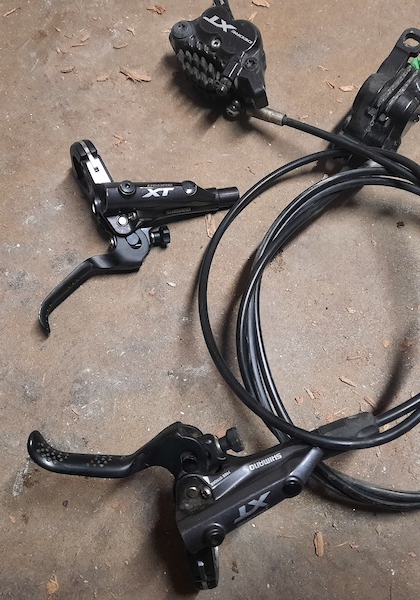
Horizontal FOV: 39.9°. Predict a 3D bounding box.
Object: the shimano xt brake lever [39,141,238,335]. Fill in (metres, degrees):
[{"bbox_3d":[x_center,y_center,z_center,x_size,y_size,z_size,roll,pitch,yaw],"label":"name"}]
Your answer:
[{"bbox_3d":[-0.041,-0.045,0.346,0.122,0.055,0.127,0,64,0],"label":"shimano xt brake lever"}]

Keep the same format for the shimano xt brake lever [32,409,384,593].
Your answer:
[{"bbox_3d":[-0.004,0.096,0.275,0.168,0.060,0.079,0,64,0],"label":"shimano xt brake lever"}]

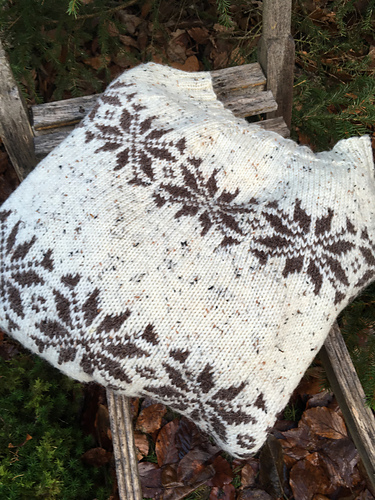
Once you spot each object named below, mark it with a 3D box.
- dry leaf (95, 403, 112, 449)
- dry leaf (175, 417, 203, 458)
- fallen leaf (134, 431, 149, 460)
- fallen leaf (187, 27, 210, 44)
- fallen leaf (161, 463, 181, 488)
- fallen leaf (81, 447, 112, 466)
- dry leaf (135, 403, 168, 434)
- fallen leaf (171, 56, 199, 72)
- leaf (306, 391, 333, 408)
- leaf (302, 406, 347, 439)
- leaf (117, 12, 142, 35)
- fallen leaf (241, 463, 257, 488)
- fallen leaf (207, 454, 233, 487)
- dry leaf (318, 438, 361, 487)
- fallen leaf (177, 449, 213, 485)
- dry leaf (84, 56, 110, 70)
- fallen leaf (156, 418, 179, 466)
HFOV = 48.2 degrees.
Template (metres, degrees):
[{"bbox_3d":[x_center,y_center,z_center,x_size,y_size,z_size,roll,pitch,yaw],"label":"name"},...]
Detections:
[{"bbox_3d":[-0.170,0.363,0.857,0.035,0.020,0.092,-15,66,-7],"label":"dry leaf"},{"bbox_3d":[0.004,0.332,0.739,0.043,0.018,0.068,1,61,1],"label":"dry leaf"},{"bbox_3d":[-0.085,0.343,0.732,0.035,0.018,0.045,3,61,2],"label":"fallen leaf"},{"bbox_3d":[0.040,-0.664,1.295,0.058,0.018,0.081,-18,63,-10],"label":"fallen leaf"},{"bbox_3d":[-0.031,0.382,0.711,0.031,0.018,0.034,-15,62,-8],"label":"fallen leaf"},{"bbox_3d":[-0.154,0.348,0.707,0.047,0.018,0.028,21,63,11],"label":"fallen leaf"},{"bbox_3d":[-0.065,0.303,0.754,0.042,0.018,0.054,17,63,9],"label":"dry leaf"},{"bbox_3d":[-0.003,-0.535,1.225,0.080,0.020,0.060,-19,67,-8],"label":"fallen leaf"},{"bbox_3d":[0.277,0.316,0.878,0.063,0.018,0.034,-19,67,-8],"label":"leaf"},{"bbox_3d":[0.282,0.355,0.860,0.101,0.018,0.056,19,67,8],"label":"leaf"},{"bbox_3d":[-0.185,-0.711,1.305,0.090,0.022,0.056,39,71,16],"label":"leaf"},{"bbox_3d":[0.119,0.445,0.819,0.025,0.015,0.046,14,66,6],"label":"fallen leaf"},{"bbox_3d":[0.066,0.441,0.821,0.046,0.018,0.062,-11,66,-5],"label":"fallen leaf"},{"bbox_3d":[0.269,0.356,0.725,0.058,0.022,0.082,-28,65,-15],"label":"dry leaf"},{"bbox_3d":[0.010,0.366,0.720,0.070,0.018,0.035,-39,68,-19],"label":"fallen leaf"},{"bbox_3d":[-0.256,-0.554,1.223,0.061,0.018,0.067,40,68,19],"label":"dry leaf"},{"bbox_3d":[-0.034,0.388,0.845,0.055,0.020,0.081,-10,66,-5],"label":"fallen leaf"}]

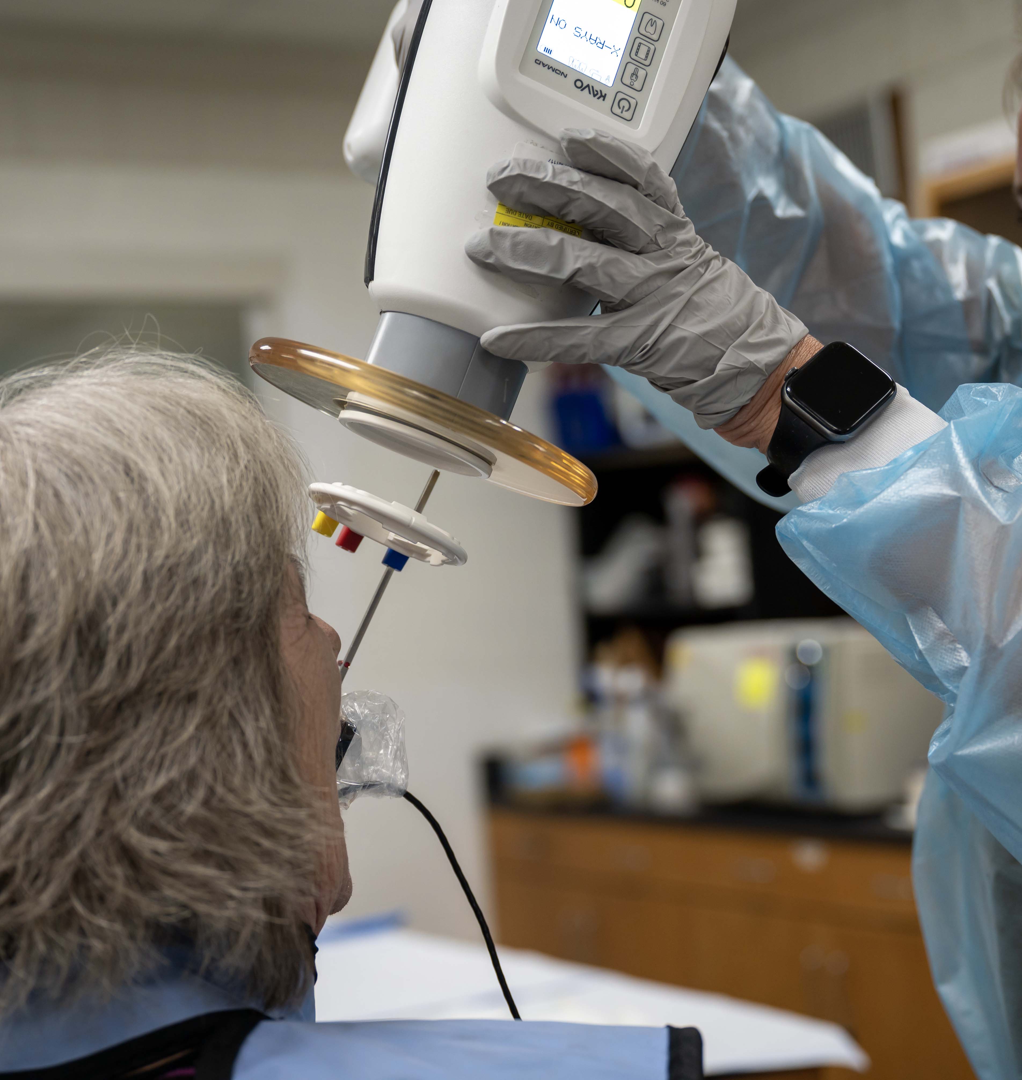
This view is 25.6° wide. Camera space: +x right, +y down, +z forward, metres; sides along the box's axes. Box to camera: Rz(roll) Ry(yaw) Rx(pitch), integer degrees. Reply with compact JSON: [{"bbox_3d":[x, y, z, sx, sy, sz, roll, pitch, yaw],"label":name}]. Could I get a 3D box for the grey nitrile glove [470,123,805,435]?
[{"bbox_3d":[0.051,-0.106,0.920,0.148,0.090,0.075,30,-13,-1],"label":"grey nitrile glove"}]

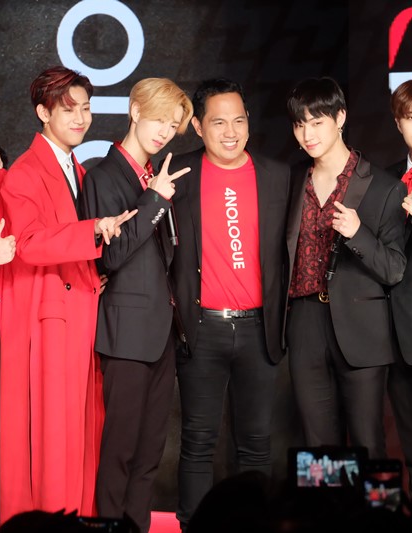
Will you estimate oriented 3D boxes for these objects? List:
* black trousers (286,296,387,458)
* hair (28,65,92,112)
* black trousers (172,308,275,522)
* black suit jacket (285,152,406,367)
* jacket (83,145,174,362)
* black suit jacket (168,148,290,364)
[{"bbox_3d":[0.449,0.564,12.300,0.370,0.920,0.270,1,2,25],"label":"black trousers"},{"bbox_3d":[-0.502,-0.604,12.350,0.190,0.175,0.220,-2,3,-38],"label":"hair"},{"bbox_3d":[0.071,0.564,12.450,0.380,0.840,0.260,0,2,-3],"label":"black trousers"},{"bbox_3d":[0.476,-0.024,12.300,0.490,0.750,0.330,1,2,28],"label":"black suit jacket"},{"bbox_3d":[-0.254,-0.044,12.200,0.340,0.750,0.460,2,3,42],"label":"jacket"},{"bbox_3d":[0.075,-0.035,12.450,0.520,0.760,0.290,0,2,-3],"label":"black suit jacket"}]

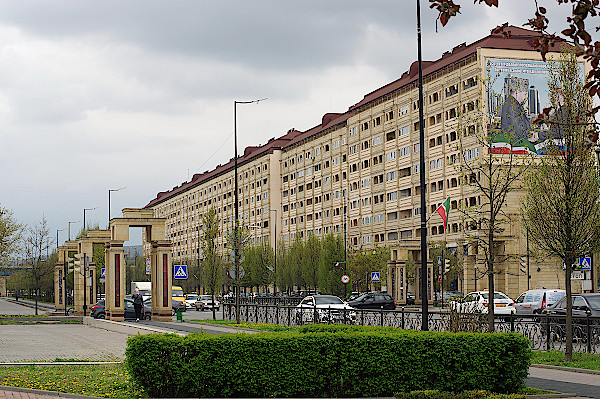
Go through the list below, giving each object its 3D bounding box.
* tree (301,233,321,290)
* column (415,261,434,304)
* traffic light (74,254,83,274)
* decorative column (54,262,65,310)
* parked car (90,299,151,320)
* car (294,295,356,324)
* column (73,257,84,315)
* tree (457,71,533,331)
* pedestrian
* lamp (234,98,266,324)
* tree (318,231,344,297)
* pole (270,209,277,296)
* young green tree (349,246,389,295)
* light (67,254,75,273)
[{"bbox_3d":[1.261,8.047,150.000,2.500,8.200,2.500,-1,-4,0],"label":"tree"},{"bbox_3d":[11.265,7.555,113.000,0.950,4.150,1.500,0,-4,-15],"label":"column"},{"bbox_3d":[-11.513,3.331,65.000,0.420,1.000,0.380,0,-4,-15],"label":"traffic light"},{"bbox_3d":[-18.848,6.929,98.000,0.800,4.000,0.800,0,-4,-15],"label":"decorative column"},{"bbox_3d":[-9.900,6.340,71.500,4.050,1.470,1.740,0,-4,-15],"label":"parked car"},{"bbox_3d":[1.205,5.168,59.000,1.760,1.460,4.400,0,-4,-15],"label":"car"},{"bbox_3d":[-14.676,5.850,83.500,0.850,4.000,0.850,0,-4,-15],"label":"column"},{"bbox_3d":[5.015,0.258,32.200,1.900,7.000,1.900,0,-4,-15],"label":"tree"},{"bbox_3d":[-8.392,5.449,64.500,0.500,1.680,0.350,0,-4,-15],"label":"pedestrian"},{"bbox_3d":[-2.648,0.622,67.500,1.700,12.000,0.350,0,-4,-15],"label":"lamp"},{"bbox_3d":[3.430,7.487,136.000,2.900,7.786,2.900,-1,-4,0],"label":"tree"},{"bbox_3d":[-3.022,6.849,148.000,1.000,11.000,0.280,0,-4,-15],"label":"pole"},{"bbox_3d":[7.290,7.867,131.000,4.200,5.900,4.200,-1,-4,0],"label":"young green tree"},{"bbox_3d":[-14.517,4.048,79.000,0.420,0.950,0.380,0,-4,-15],"label":"light"}]

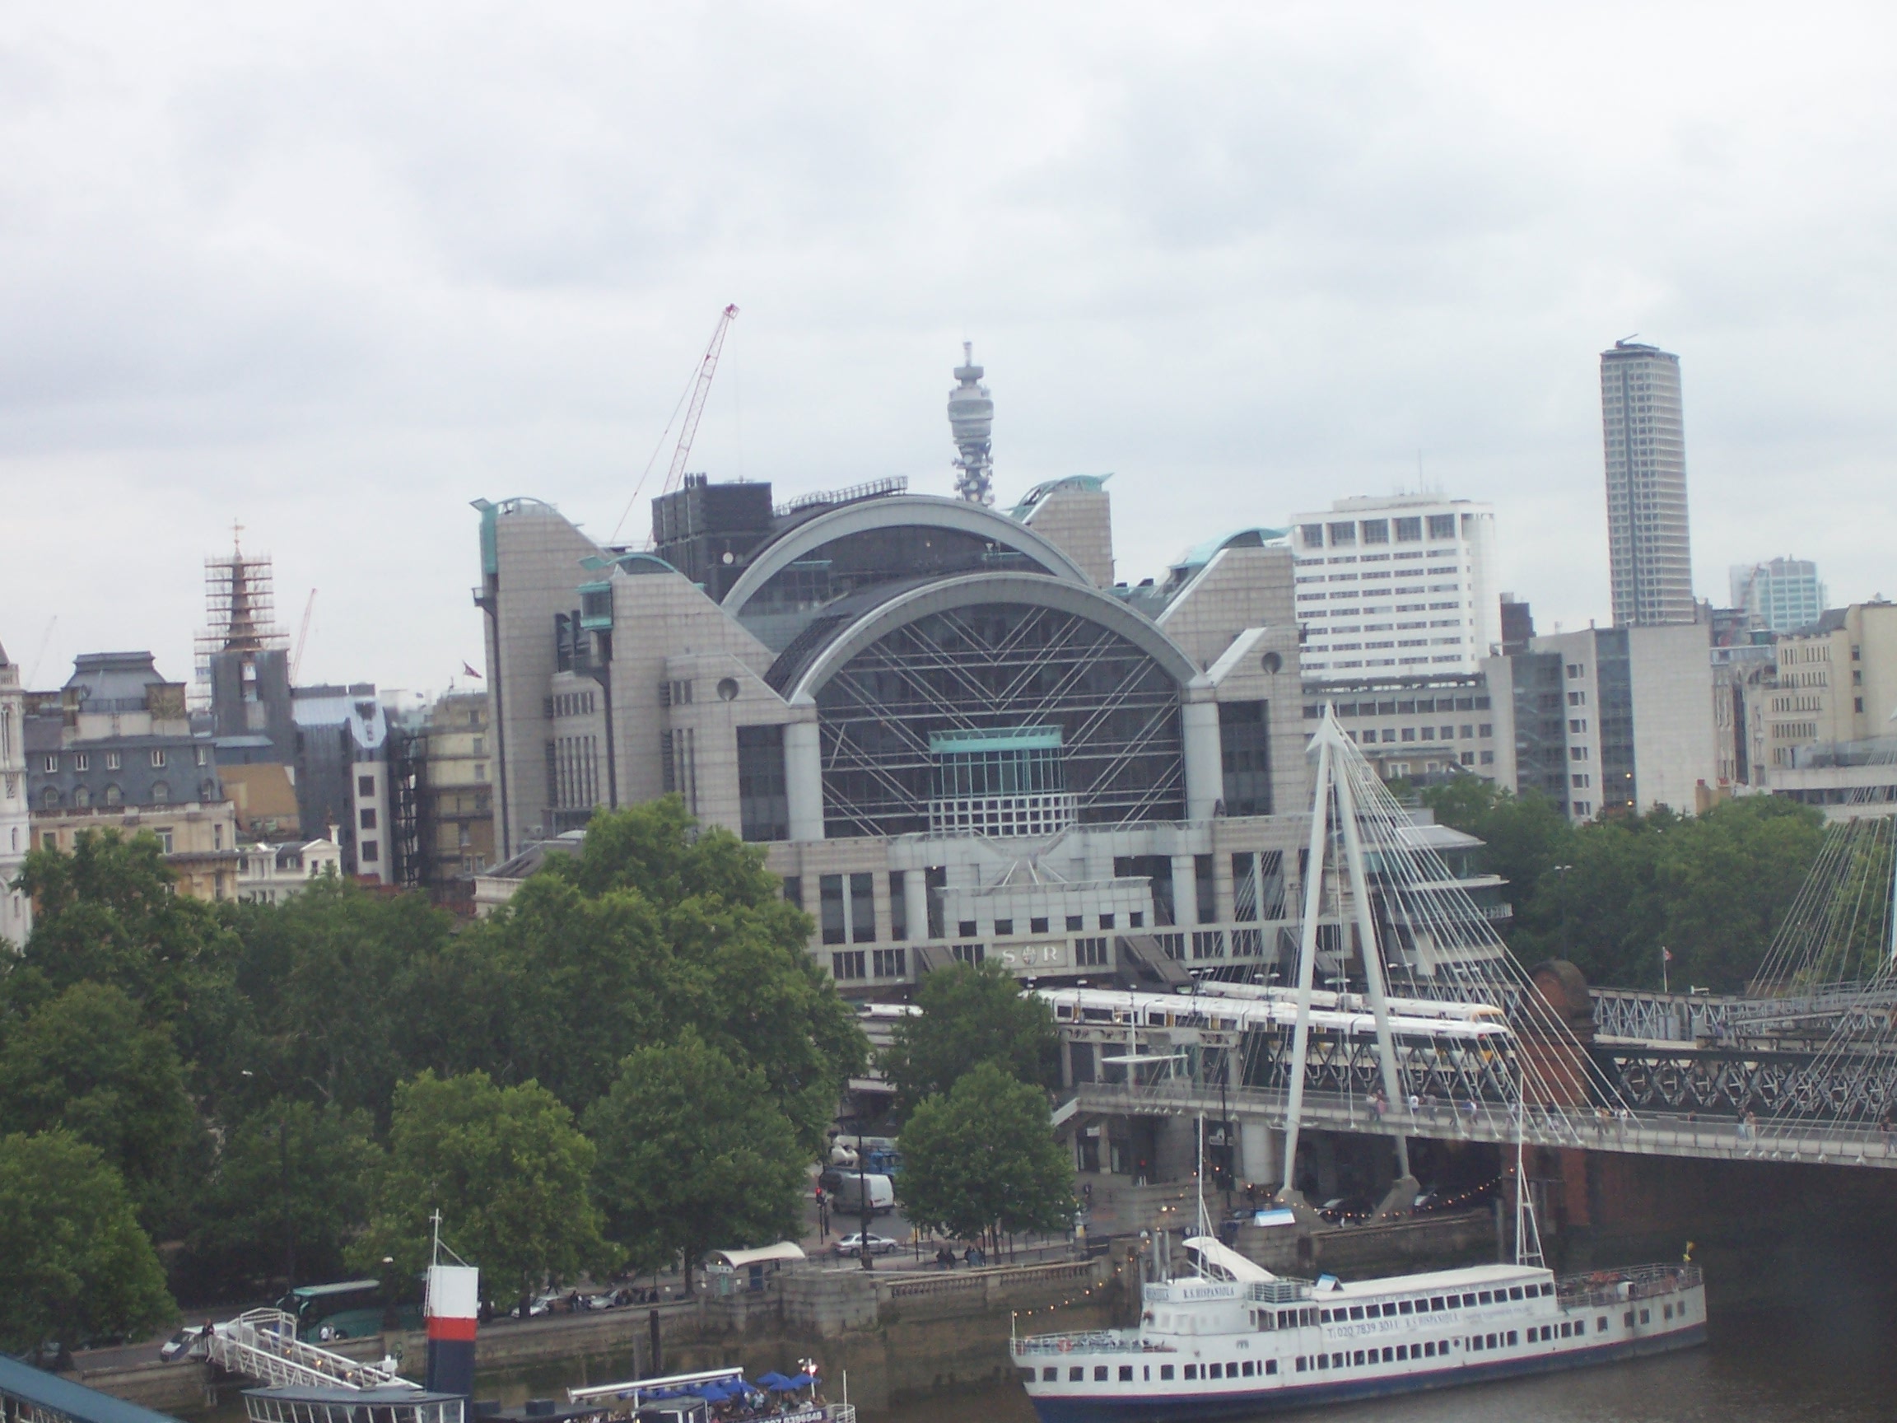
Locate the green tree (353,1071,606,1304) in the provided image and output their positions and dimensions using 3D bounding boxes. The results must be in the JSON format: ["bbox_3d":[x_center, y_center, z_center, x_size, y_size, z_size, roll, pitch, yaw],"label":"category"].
[{"bbox_3d":[-23.160,24.110,276.000,12.400,12.700,12.200,-3,-1,0],"label":"green tree"}]

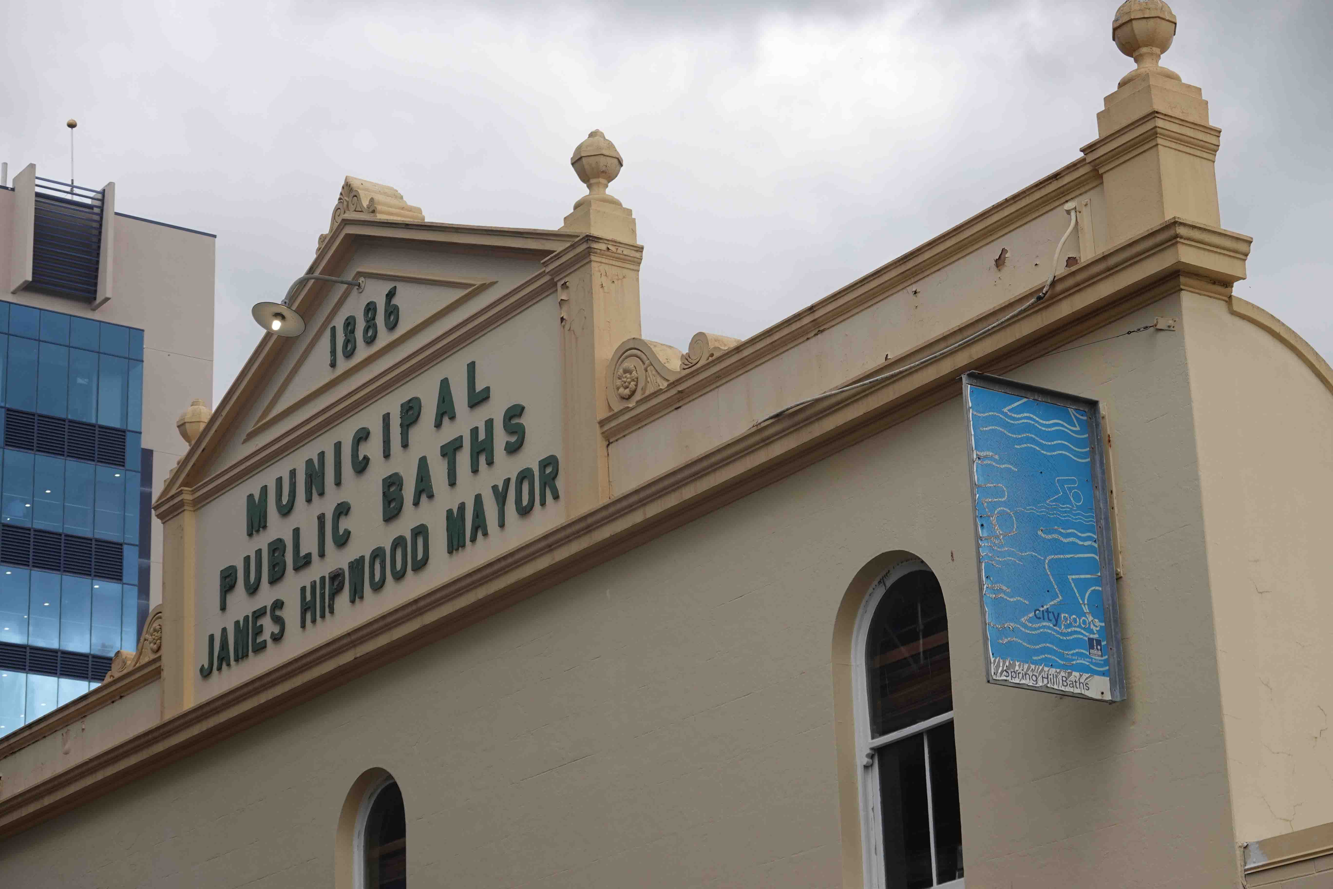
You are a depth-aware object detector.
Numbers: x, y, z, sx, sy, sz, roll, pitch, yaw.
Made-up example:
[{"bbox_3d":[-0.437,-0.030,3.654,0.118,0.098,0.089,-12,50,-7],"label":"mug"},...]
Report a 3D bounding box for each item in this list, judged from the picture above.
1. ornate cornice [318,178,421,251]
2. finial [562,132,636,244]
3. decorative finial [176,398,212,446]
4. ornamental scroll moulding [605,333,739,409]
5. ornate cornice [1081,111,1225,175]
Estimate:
[{"bbox_3d":[-2.173,-1.689,21.498,0.393,0.519,0.918,11,-23,-33],"label":"ornate cornice"},{"bbox_3d":[-0.442,-1.647,18.983,0.359,0.858,0.383,11,-23,-33],"label":"finial"},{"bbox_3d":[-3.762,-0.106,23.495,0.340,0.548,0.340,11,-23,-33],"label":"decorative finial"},{"bbox_3d":[0.111,-0.546,17.942,0.240,0.461,1.406,11,-23,-33],"label":"ornamental scroll moulding"},{"bbox_3d":[2.445,-1.429,14.710,0.456,0.204,0.541,11,-23,-33],"label":"ornate cornice"}]

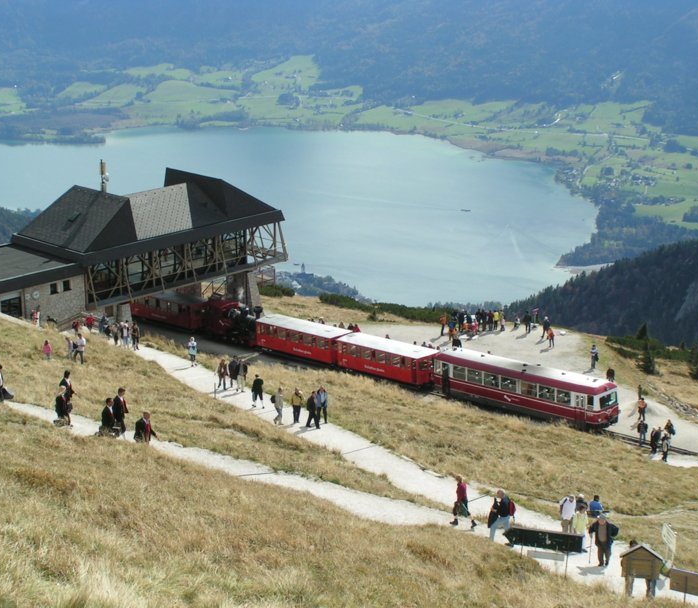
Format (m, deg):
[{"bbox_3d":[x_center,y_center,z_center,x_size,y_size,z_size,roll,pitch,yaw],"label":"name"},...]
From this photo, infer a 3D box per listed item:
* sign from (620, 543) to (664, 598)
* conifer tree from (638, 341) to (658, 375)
[{"bbox_3d":[8.412,7.681,48.300,1.250,1.600,0.400,3,16,12],"label":"sign"},{"bbox_3d":[22.583,4.146,127.500,1.400,2.400,1.400,0,16,0],"label":"conifer tree"}]

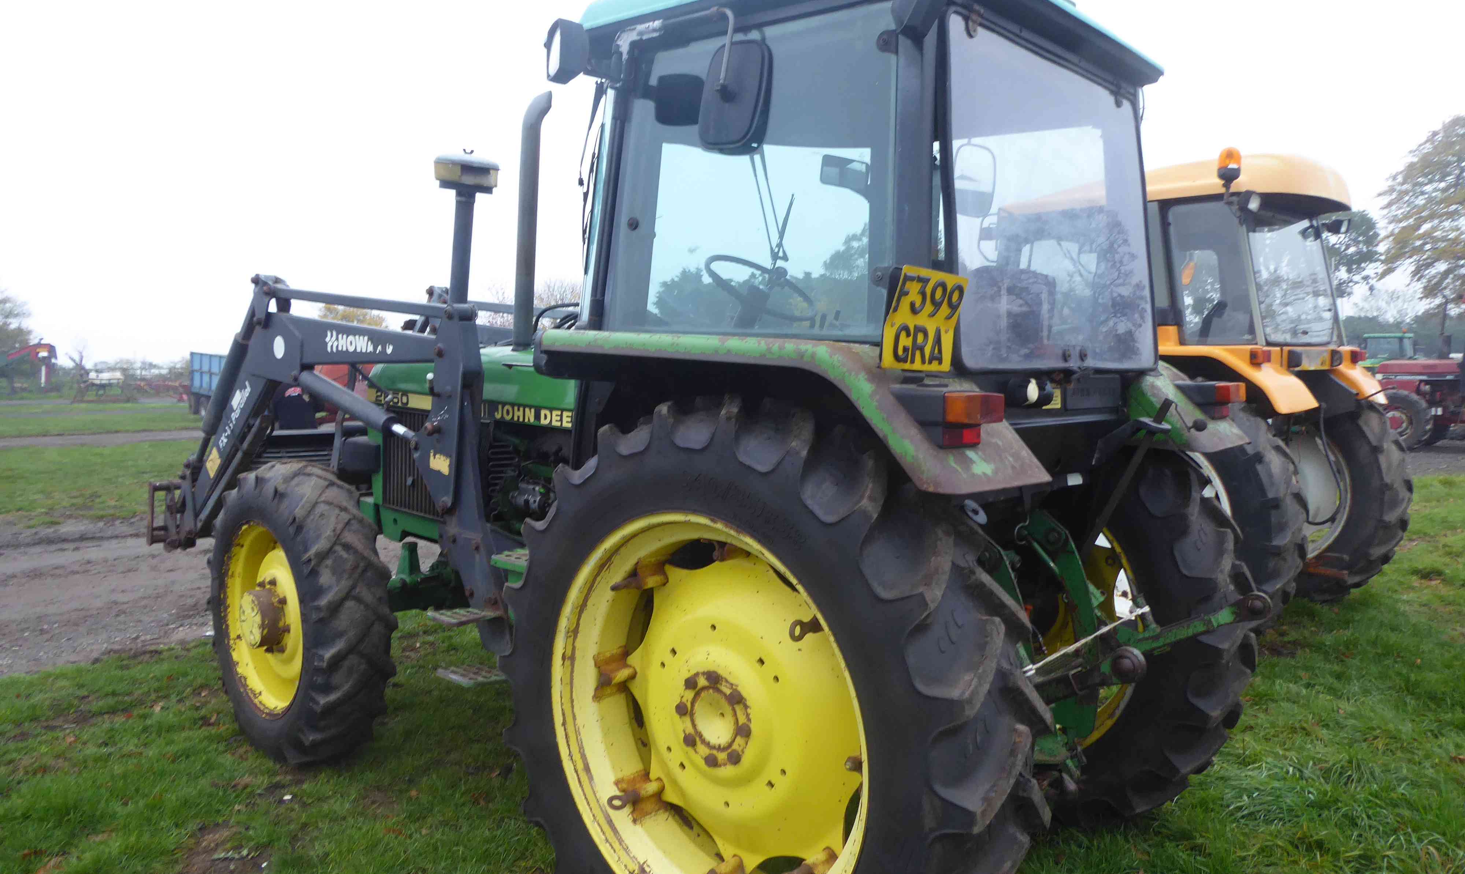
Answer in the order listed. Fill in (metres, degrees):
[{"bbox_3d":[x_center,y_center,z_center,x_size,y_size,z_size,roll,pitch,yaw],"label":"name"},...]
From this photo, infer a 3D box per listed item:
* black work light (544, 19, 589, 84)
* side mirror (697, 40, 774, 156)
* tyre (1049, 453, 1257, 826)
[{"bbox_3d":[-0.466,-1.085,2.980,0.110,0.160,0.150,1,6,-14],"label":"black work light"},{"bbox_3d":[-0.004,-0.838,2.595,0.180,0.260,0.055,7,7,41],"label":"side mirror"},{"bbox_3d":[1.008,0.604,3.713,1.510,1.510,0.340,3,5,42],"label":"tyre"}]

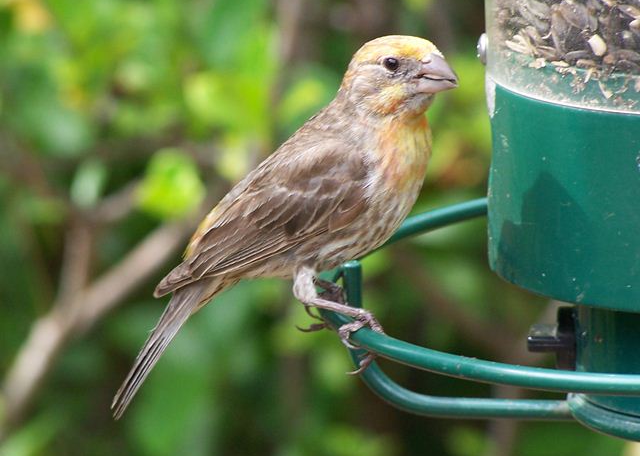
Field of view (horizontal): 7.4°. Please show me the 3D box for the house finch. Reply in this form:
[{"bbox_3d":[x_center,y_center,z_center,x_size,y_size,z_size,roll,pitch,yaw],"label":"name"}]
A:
[{"bbox_3d":[-0.010,0.000,1.400,0.104,0.116,0.050,4,14,20],"label":"house finch"}]

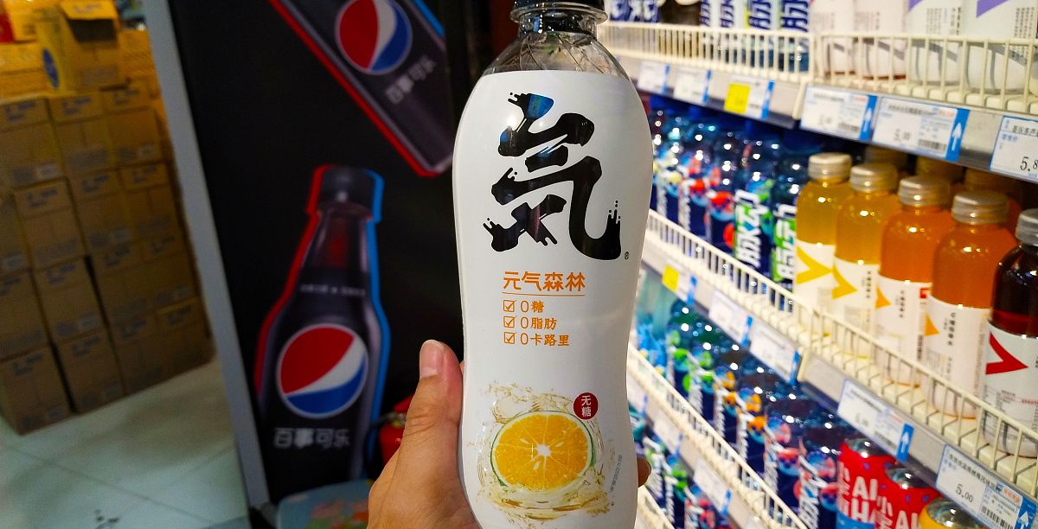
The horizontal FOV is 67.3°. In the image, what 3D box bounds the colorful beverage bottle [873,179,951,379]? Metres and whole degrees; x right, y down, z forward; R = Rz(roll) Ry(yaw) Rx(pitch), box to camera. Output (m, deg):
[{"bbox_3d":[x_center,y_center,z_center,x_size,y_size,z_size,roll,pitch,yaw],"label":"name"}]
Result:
[{"bbox_3d":[0.379,0.016,0.741,0.067,0.193,0.067,-10,19,-11],"label":"colorful beverage bottle"}]

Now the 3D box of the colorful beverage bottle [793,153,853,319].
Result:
[{"bbox_3d":[0.348,-0.022,0.889,0.063,0.201,0.063,-9,20,-14],"label":"colorful beverage bottle"}]

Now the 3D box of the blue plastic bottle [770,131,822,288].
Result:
[{"bbox_3d":[0.348,-0.054,0.967,0.068,0.222,0.068,-15,21,-28],"label":"blue plastic bottle"}]

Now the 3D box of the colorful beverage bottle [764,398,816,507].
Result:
[{"bbox_3d":[0.355,0.219,1.009,0.067,0.197,0.067,-9,20,-14],"label":"colorful beverage bottle"}]

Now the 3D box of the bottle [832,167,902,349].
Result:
[{"bbox_3d":[0.362,-0.003,0.804,0.067,0.193,0.067,-10,19,-11],"label":"bottle"}]

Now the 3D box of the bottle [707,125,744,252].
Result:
[{"bbox_3d":[0.289,-0.086,1.085,0.067,0.197,0.067,-9,20,-14],"label":"bottle"}]

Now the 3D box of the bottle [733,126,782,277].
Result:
[{"bbox_3d":[0.311,-0.063,1.016,0.067,0.197,0.067,-9,20,-14],"label":"bottle"}]

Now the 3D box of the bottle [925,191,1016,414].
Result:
[{"bbox_3d":[0.406,0.039,0.707,0.063,0.201,0.063,-9,20,-14],"label":"bottle"}]

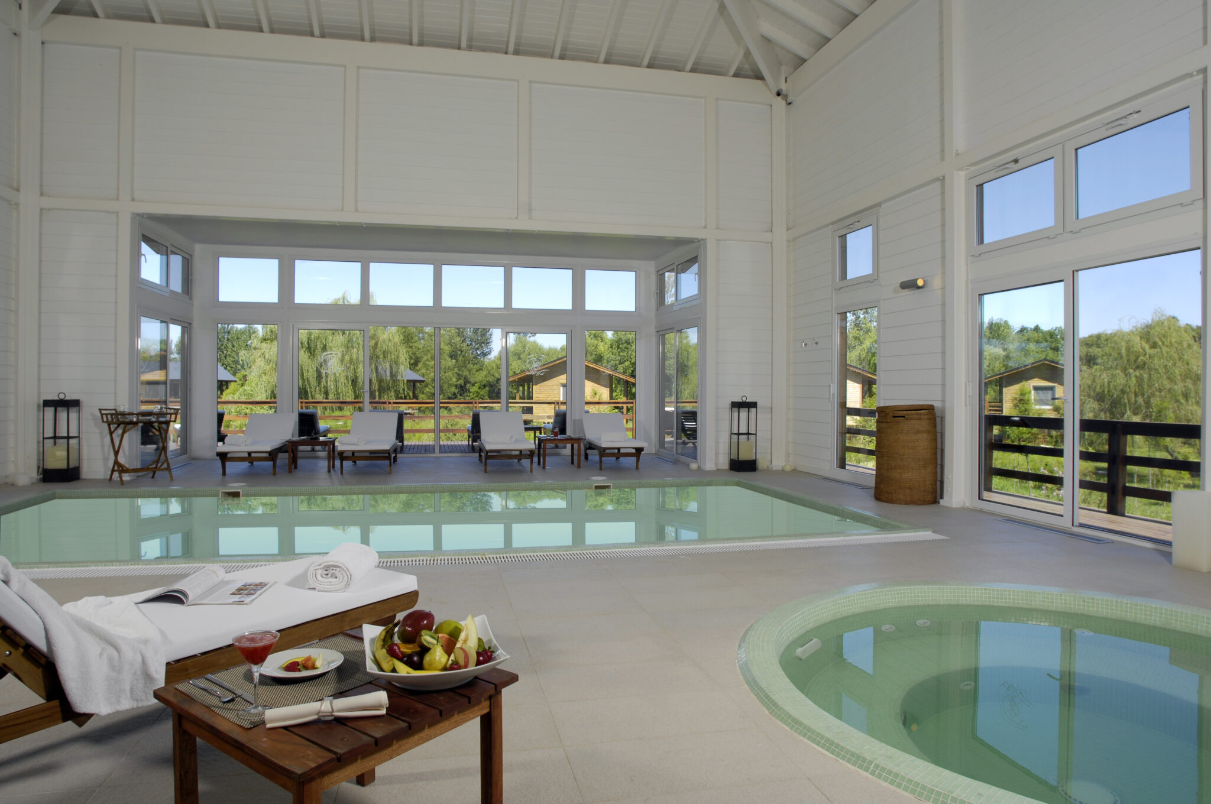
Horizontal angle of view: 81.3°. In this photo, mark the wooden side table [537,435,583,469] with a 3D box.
[{"bbox_3d":[-0.695,0.763,10.770,0.570,0.460,0.590,0,1,-11],"label":"wooden side table"}]

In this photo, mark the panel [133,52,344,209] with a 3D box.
[{"bbox_3d":[-4.530,-3.368,8.805,2.429,1.835,0.060,0,1,-11],"label":"panel"}]

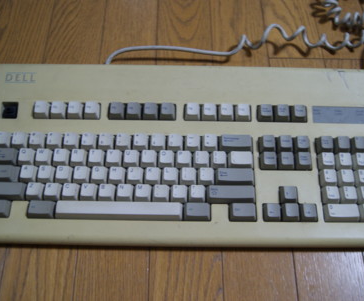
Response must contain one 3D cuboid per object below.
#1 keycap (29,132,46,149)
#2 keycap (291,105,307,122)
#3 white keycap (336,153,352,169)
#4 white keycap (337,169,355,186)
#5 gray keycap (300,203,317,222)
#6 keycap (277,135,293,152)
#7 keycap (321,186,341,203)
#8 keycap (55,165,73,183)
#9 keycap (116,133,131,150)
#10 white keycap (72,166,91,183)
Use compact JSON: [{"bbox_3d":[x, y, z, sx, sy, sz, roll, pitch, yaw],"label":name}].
[{"bbox_3d":[-0.159,-0.011,0.452,0.018,0.011,0.018,1,69,-1],"label":"keycap"},{"bbox_3d":[0.135,-0.042,0.475,0.018,0.010,0.018,1,69,-1],"label":"keycap"},{"bbox_3d":[0.178,0.012,0.451,0.018,0.009,0.018,1,69,-1],"label":"white keycap"},{"bbox_3d":[0.179,0.031,0.448,0.018,0.010,0.018,1,69,-1],"label":"white keycap"},{"bbox_3d":[0.133,0.065,0.430,0.018,0.009,0.018,1,69,-1],"label":"gray keycap"},{"bbox_3d":[0.113,-0.009,0.455,0.018,0.010,0.018,1,69,0],"label":"keycap"},{"bbox_3d":[0.159,0.047,0.438,0.018,0.009,0.018,1,70,-1],"label":"keycap"},{"bbox_3d":[-0.126,0.026,0.441,0.018,0.008,0.018,1,69,-1],"label":"keycap"},{"bbox_3d":[-0.065,-0.010,0.456,0.018,0.011,0.018,1,69,-1],"label":"keycap"},{"bbox_3d":[-0.108,0.026,0.442,0.018,0.009,0.018,1,70,-1],"label":"white keycap"}]

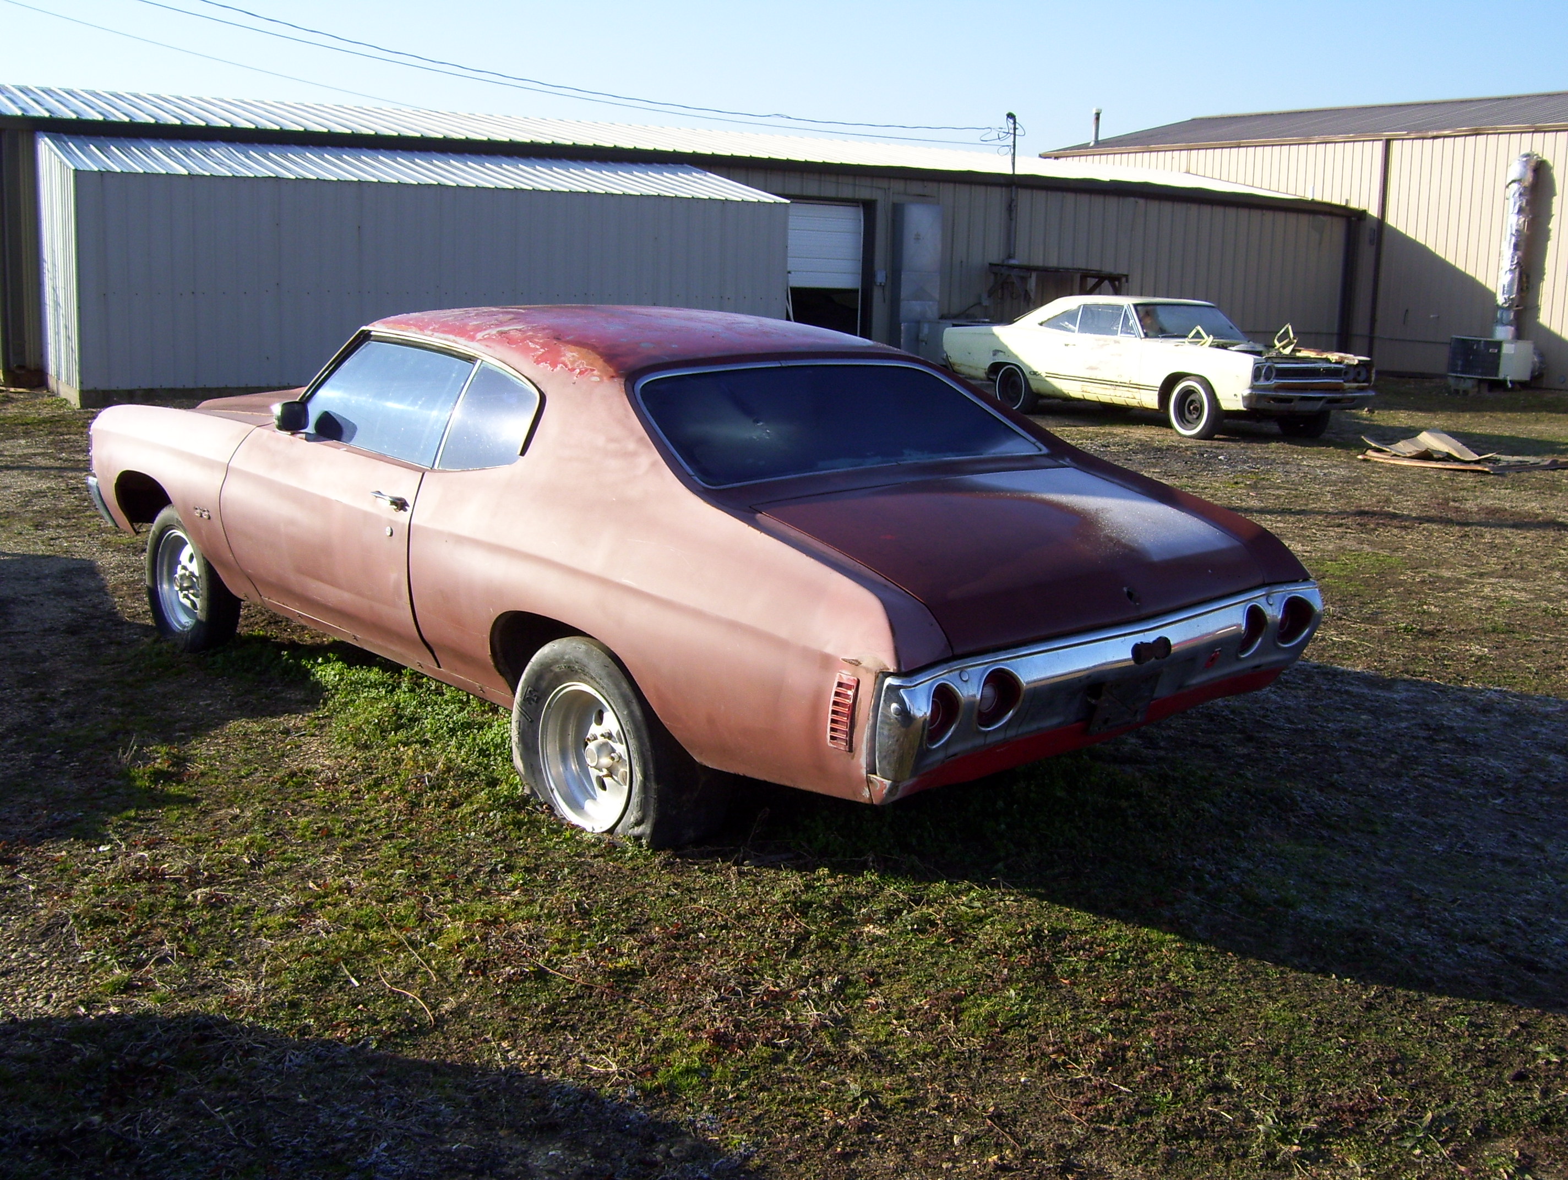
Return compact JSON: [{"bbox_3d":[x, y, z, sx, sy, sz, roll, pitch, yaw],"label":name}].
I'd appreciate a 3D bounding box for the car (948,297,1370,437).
[{"bbox_3d":[4.007,-2.569,18.284,1.940,1.380,5.140,-5,13,-30],"label":"car"}]

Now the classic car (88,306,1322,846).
[{"bbox_3d":[-0.765,-0.284,5.917,1.930,1.380,5.020,-10,16,-41],"label":"classic car"}]

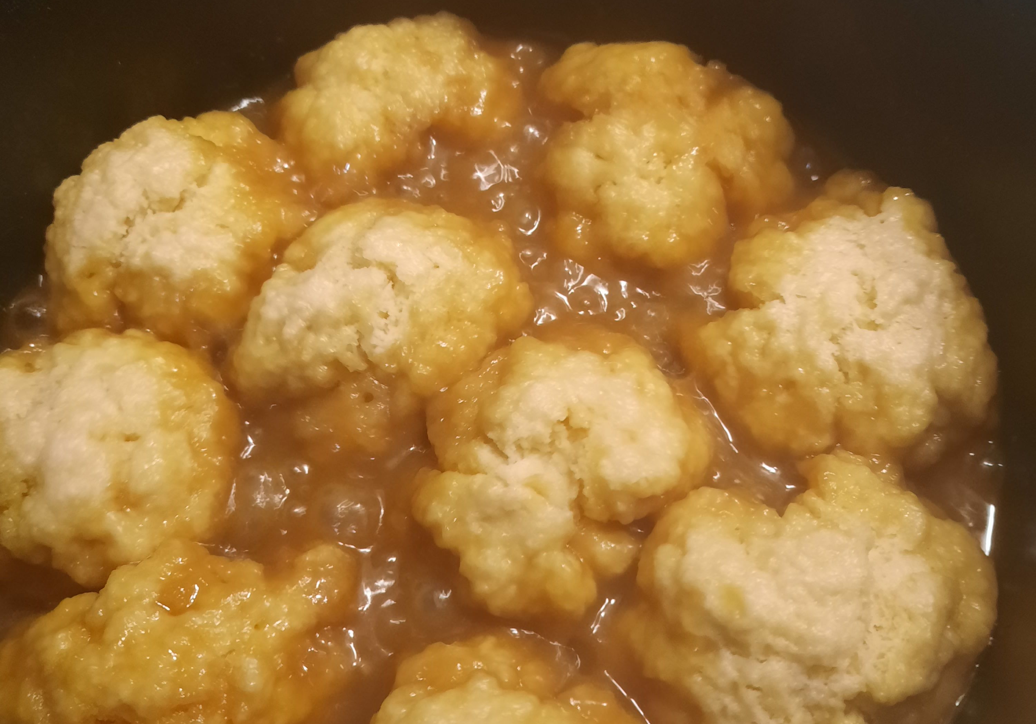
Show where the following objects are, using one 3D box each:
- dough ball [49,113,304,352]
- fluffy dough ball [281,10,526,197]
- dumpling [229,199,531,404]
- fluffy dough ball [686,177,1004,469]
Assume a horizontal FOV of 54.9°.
[{"bbox_3d":[-0.084,-0.033,0.249,0.063,0.045,0.063,-1,62,2],"label":"dough ball"},{"bbox_3d":[-0.031,-0.068,0.265,0.063,0.042,0.053,-12,62,-4],"label":"fluffy dough ball"},{"bbox_3d":[-0.031,-0.012,0.236,0.070,0.044,0.055,-17,62,-6],"label":"dumpling"},{"bbox_3d":[0.074,-0.011,0.230,0.066,0.045,0.070,-1,62,2],"label":"fluffy dough ball"}]

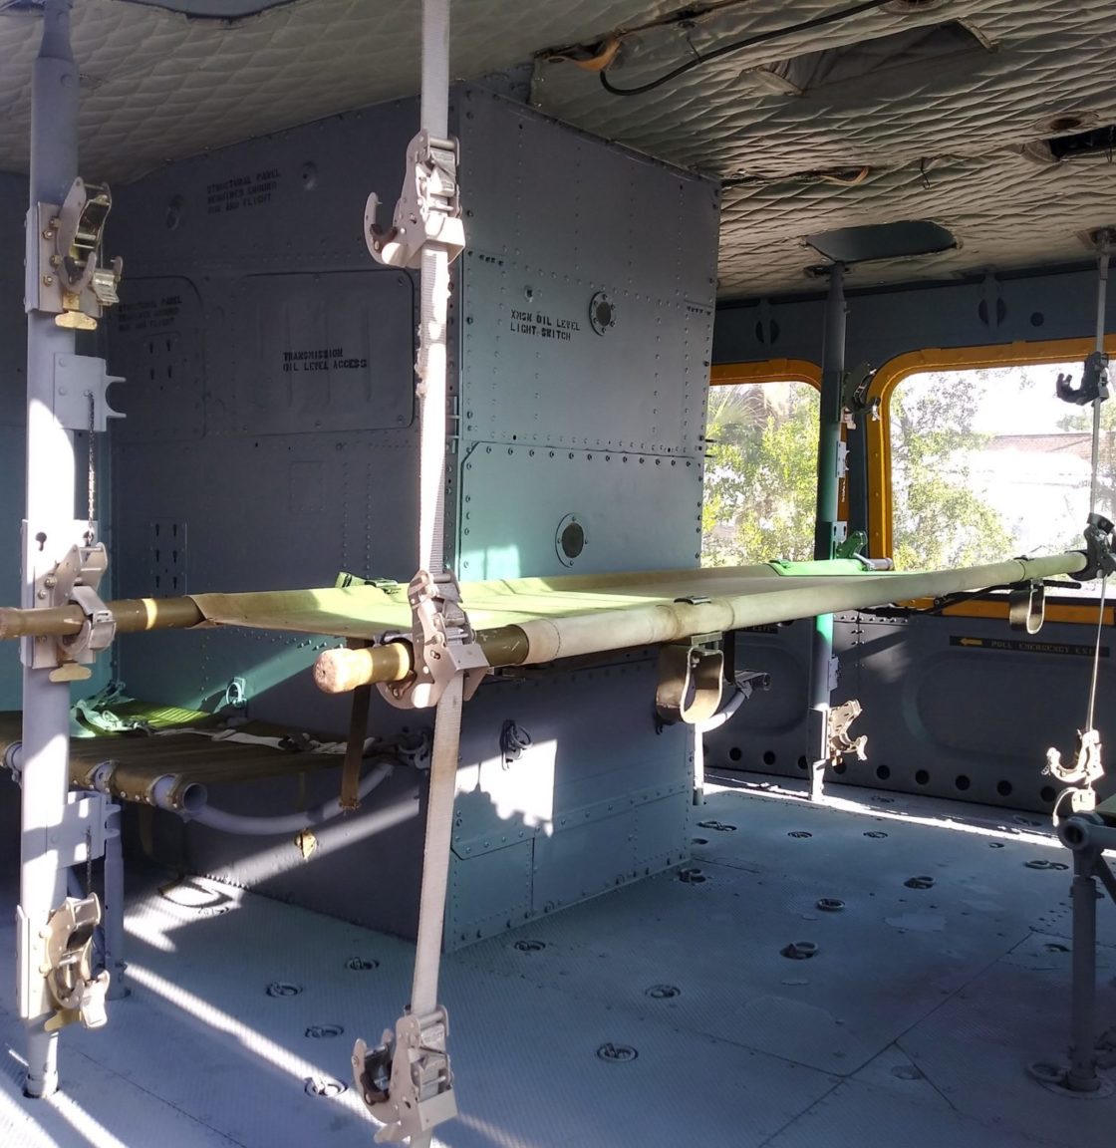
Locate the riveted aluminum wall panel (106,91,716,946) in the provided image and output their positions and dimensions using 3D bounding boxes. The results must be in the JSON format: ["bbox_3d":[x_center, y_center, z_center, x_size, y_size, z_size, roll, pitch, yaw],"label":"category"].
[{"bbox_3d":[-0.287,-0.104,2.306,0.879,1.295,0.708,3,3,38],"label":"riveted aluminum wall panel"}]

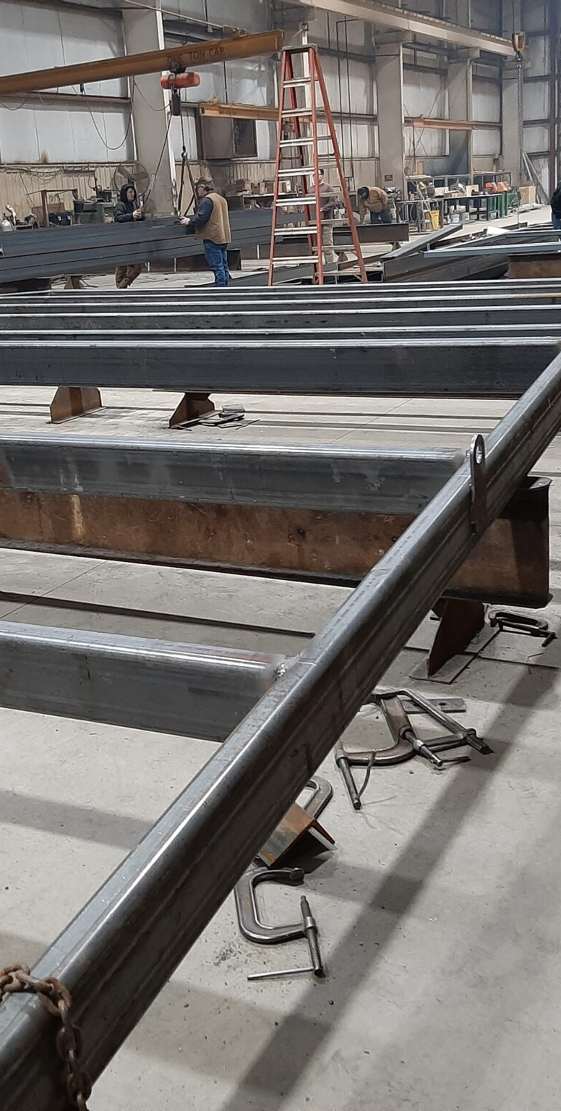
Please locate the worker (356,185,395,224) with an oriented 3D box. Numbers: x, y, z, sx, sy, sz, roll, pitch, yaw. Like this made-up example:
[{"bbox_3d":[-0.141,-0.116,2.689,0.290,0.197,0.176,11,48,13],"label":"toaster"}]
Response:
[{"bbox_3d":[1.903,-6.802,22.732,0.760,1.430,0.580,-9,19,-15],"label":"worker"}]

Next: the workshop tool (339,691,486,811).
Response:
[{"bbox_3d":[0.358,0.537,3.203,0.430,0.110,0.580,6,21,26],"label":"workshop tool"}]

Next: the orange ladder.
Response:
[{"bbox_3d":[0.342,-3.876,11.931,0.680,2.930,1.550,5,20,24],"label":"orange ladder"}]

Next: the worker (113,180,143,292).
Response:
[{"bbox_3d":[-2.471,-5.130,18.107,0.460,1.730,0.500,7,21,28],"label":"worker"}]

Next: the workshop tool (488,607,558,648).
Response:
[{"bbox_3d":[0.860,0.258,4.000,0.280,0.070,0.220,6,21,26],"label":"workshop tool"}]

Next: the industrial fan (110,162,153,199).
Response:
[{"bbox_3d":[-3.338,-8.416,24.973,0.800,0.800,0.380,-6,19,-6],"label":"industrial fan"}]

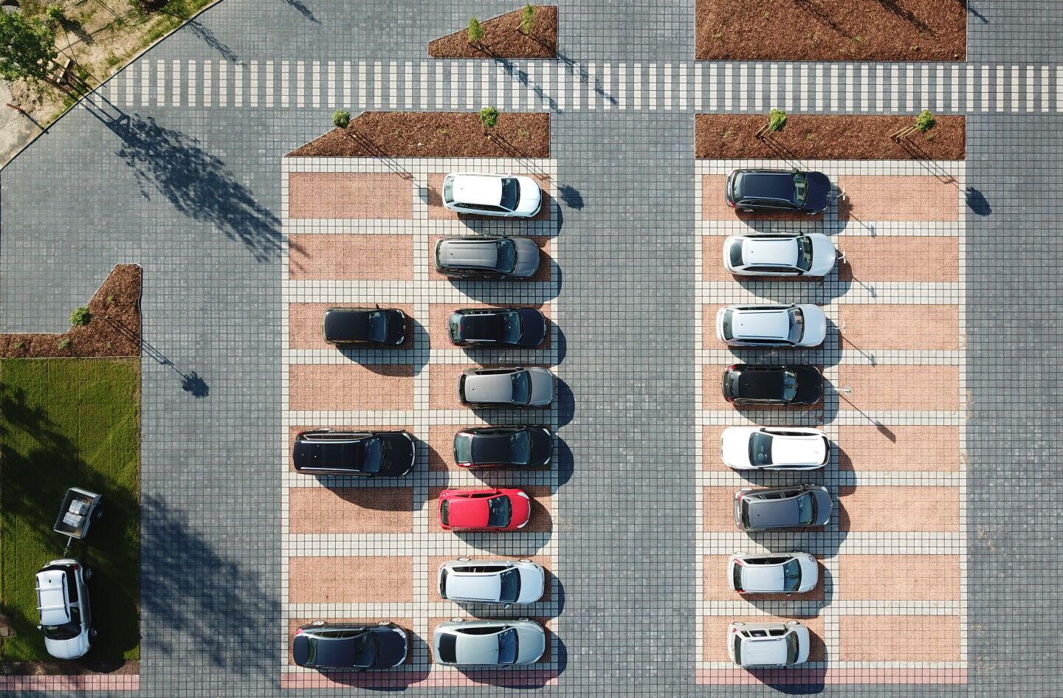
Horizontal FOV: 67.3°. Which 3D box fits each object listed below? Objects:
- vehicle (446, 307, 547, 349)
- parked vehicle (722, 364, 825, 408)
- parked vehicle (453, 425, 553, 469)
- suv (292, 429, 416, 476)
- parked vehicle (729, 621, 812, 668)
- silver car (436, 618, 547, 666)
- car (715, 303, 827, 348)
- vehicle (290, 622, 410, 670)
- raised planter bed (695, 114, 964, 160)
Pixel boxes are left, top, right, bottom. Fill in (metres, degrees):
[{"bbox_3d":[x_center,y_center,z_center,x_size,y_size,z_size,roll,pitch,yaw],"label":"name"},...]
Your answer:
[{"bbox_3d":[-1.421,-0.896,34.036,4.220,1.500,1.700,0,90,-1],"label":"vehicle"},{"bbox_3d":[10.437,1.539,34.361,4.320,1.500,1.770,0,90,-1],"label":"parked vehicle"},{"bbox_3d":[-1.184,4.219,34.031,4.270,1.460,1.770,0,90,-1],"label":"parked vehicle"},{"bbox_3d":[-7.543,4.459,33.731,5.140,1.830,1.940,1,90,-1],"label":"suv"},{"bbox_3d":[10.234,12.639,34.253,3.500,1.670,1.610,-1,90,-1],"label":"parked vehicle"},{"bbox_3d":[-1.770,12.576,34.092,4.770,1.500,1.880,0,90,-1],"label":"silver car"},{"bbox_3d":[10.347,-0.999,34.262,4.760,1.470,1.830,0,90,-1],"label":"car"},{"bbox_3d":[-7.676,12.664,33.991,4.830,1.460,1.840,0,90,-1],"label":"vehicle"},{"bbox_3d":[13.143,-9.284,35.019,11.960,0.150,1.930,0,90,-1],"label":"raised planter bed"}]

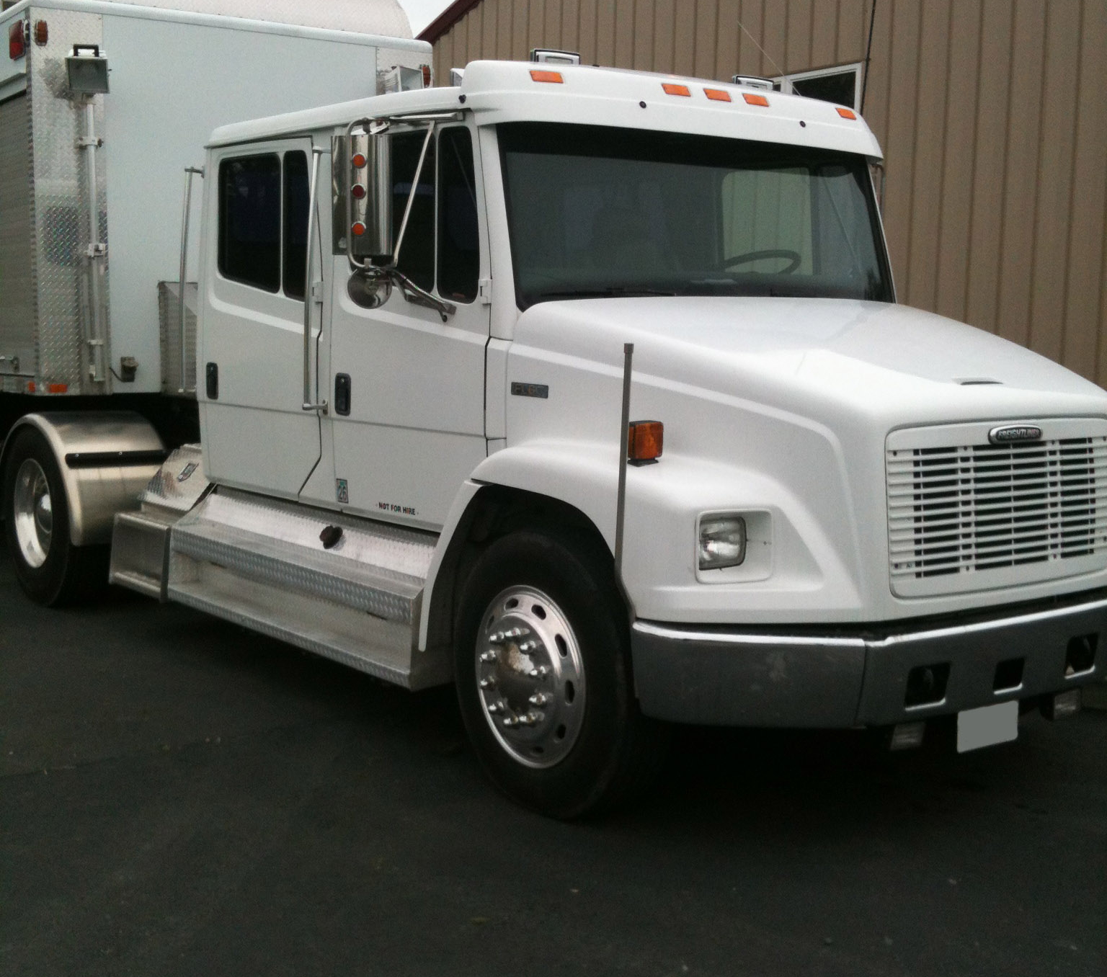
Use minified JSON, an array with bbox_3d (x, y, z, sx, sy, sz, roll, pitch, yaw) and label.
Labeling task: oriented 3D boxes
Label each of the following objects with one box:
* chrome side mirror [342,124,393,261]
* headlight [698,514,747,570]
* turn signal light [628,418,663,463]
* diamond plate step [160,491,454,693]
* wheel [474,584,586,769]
[{"bbox_3d":[-0.649,-1.000,5.093,0.190,0.430,0.085,1,7,-3],"label":"chrome side mirror"},{"bbox_3d":[0.480,0.161,4.517,0.207,0.150,0.090,-4,8,-37],"label":"headlight"},{"bbox_3d":[0.275,-0.141,4.558,0.108,0.130,0.065,-4,8,-37],"label":"turn signal light"},{"bbox_3d":[-1.049,0.363,6.336,0.320,0.540,2.150,-4,8,-37],"label":"diamond plate step"},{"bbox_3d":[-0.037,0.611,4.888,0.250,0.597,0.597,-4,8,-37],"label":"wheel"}]

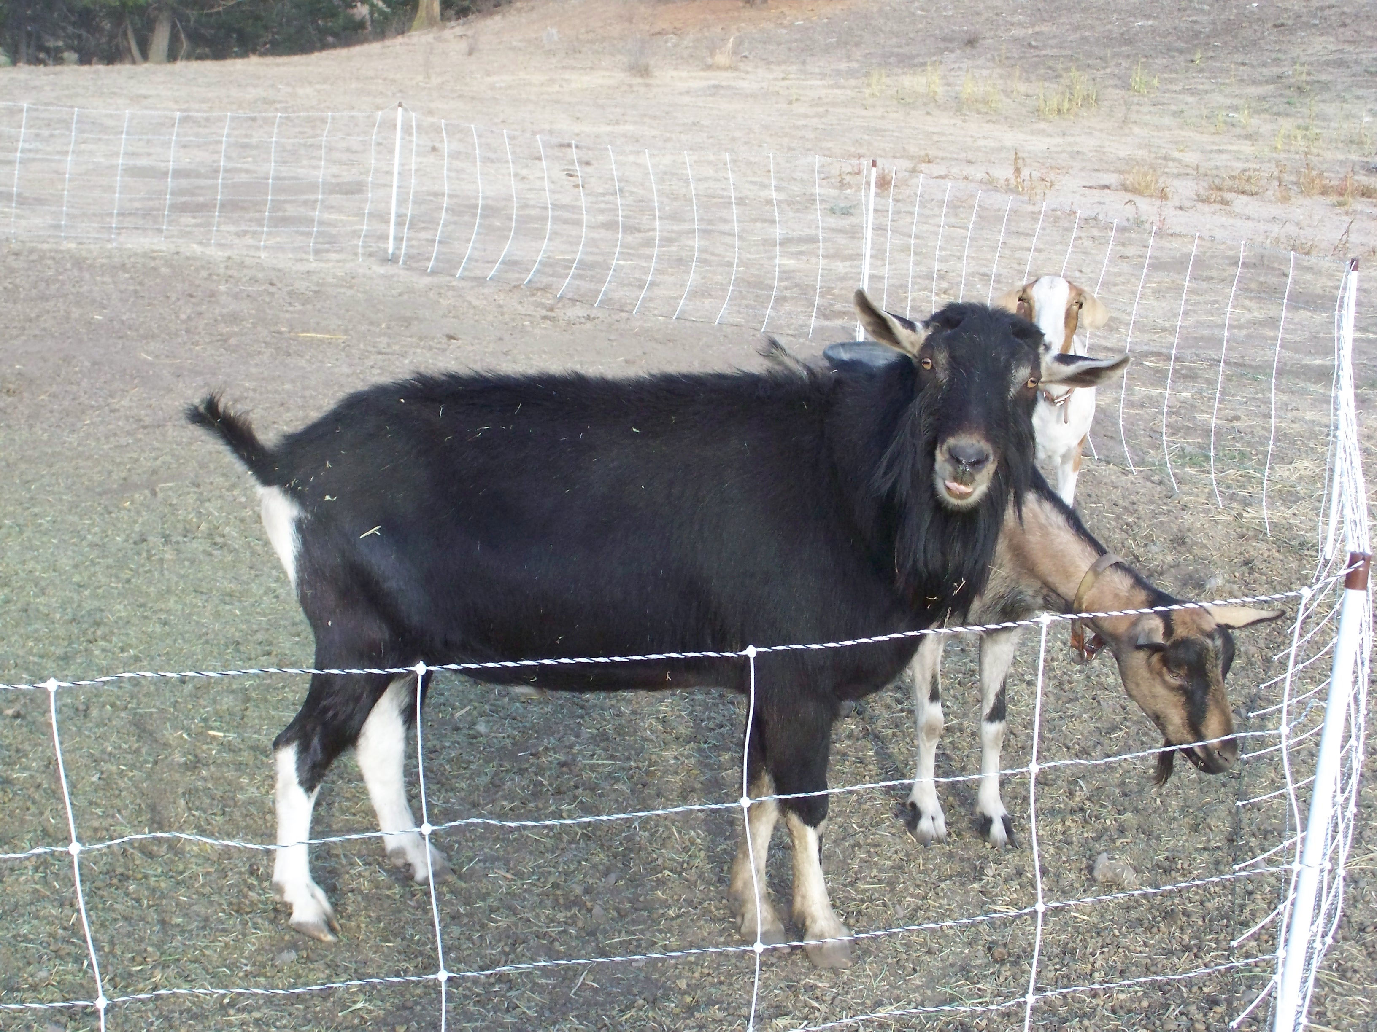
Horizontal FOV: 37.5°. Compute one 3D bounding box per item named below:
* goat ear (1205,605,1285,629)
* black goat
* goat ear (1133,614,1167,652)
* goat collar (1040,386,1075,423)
[{"bbox_3d":[0.892,0.161,3.250,0.140,0.048,0.050,-4,15,-25],"label":"goat ear"},{"bbox_3d":[-0.111,0.182,3.036,1.380,1.020,0.500,5,14,11],"label":"black goat"},{"bbox_3d":[0.720,0.184,3.170,0.050,0.060,0.110,15,19,42],"label":"goat ear"},{"bbox_3d":[0.918,-0.301,5.050,0.115,0.100,0.120,5,14,8],"label":"goat collar"}]

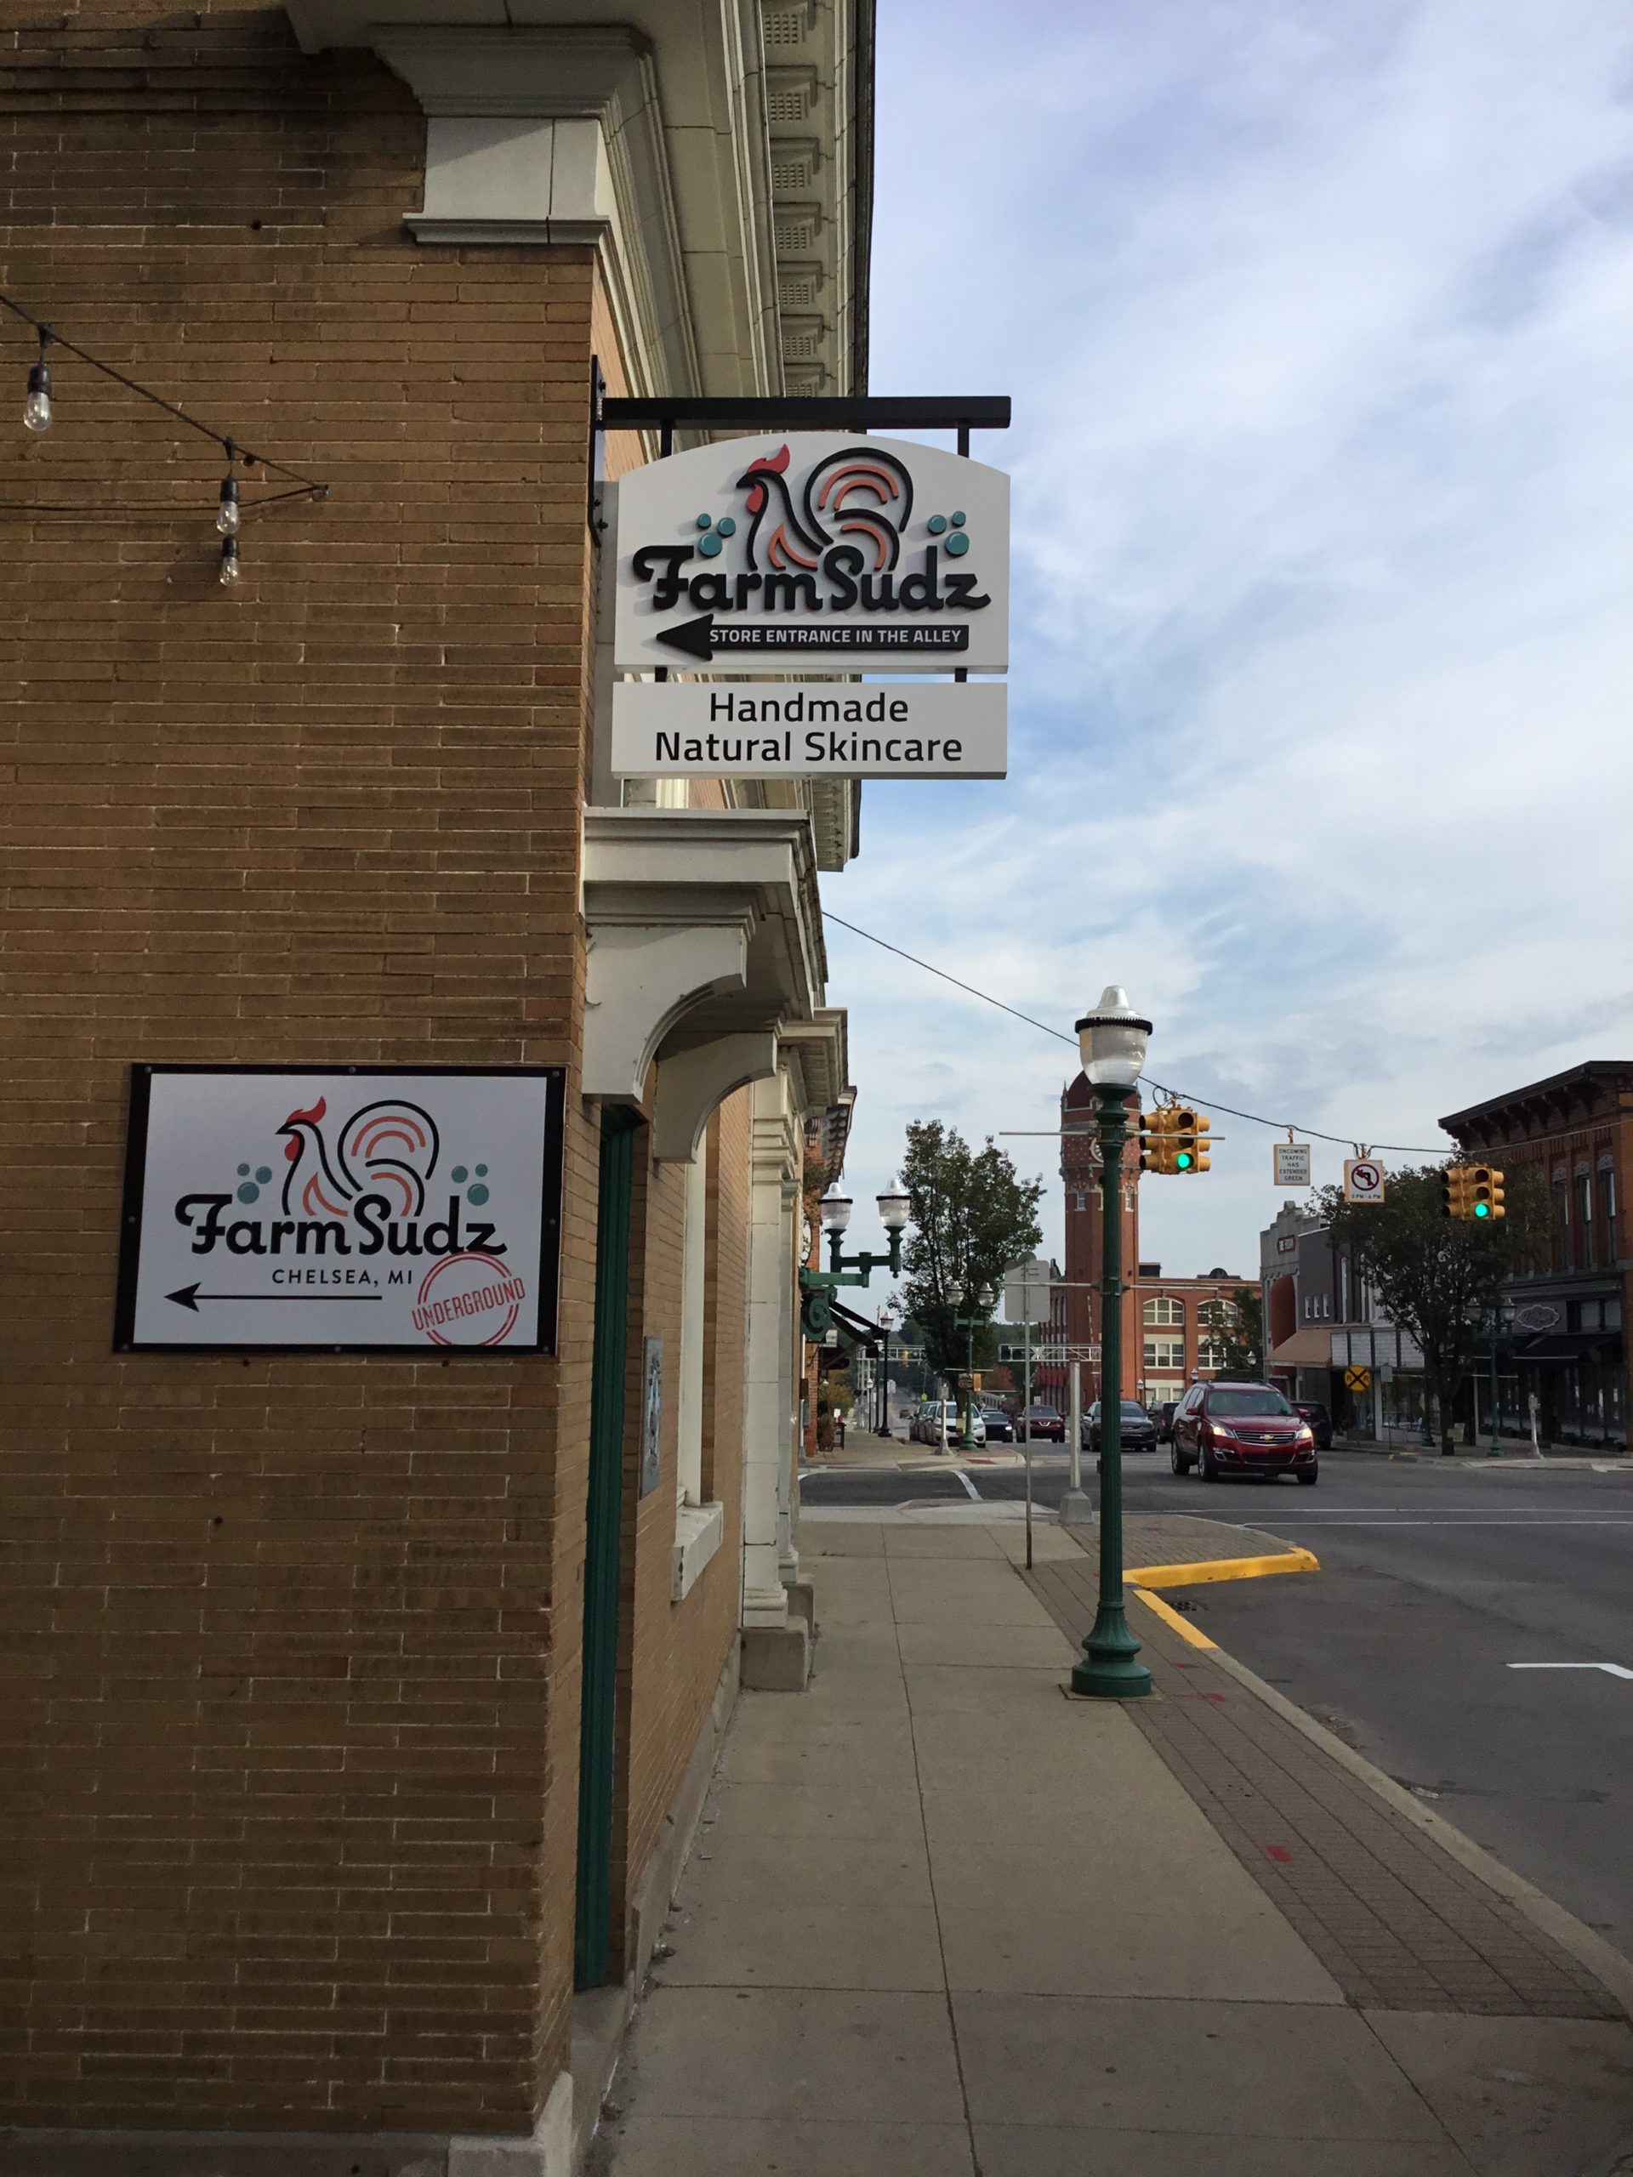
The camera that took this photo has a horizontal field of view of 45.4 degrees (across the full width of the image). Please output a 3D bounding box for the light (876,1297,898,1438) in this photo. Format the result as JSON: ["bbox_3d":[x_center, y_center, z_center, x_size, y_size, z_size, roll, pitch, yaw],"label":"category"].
[{"bbox_3d":[2.470,10.027,68.236,0.500,4.500,0.500,1,-8,1],"label":"light"}]

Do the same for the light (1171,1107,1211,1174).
[{"bbox_3d":[6.251,0.879,32.497,0.650,1.080,0.650,1,-8,1],"label":"light"}]

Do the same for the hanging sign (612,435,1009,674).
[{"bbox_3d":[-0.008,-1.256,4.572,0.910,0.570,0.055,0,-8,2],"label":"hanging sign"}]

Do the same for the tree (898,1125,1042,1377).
[{"bbox_3d":[4.202,5.255,53.226,4.000,8.700,4.000,1,-8,1],"label":"tree"}]

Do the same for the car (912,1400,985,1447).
[{"bbox_3d":[4.665,11.774,68.443,1.830,1.600,4.500,1,-8,-3],"label":"car"}]

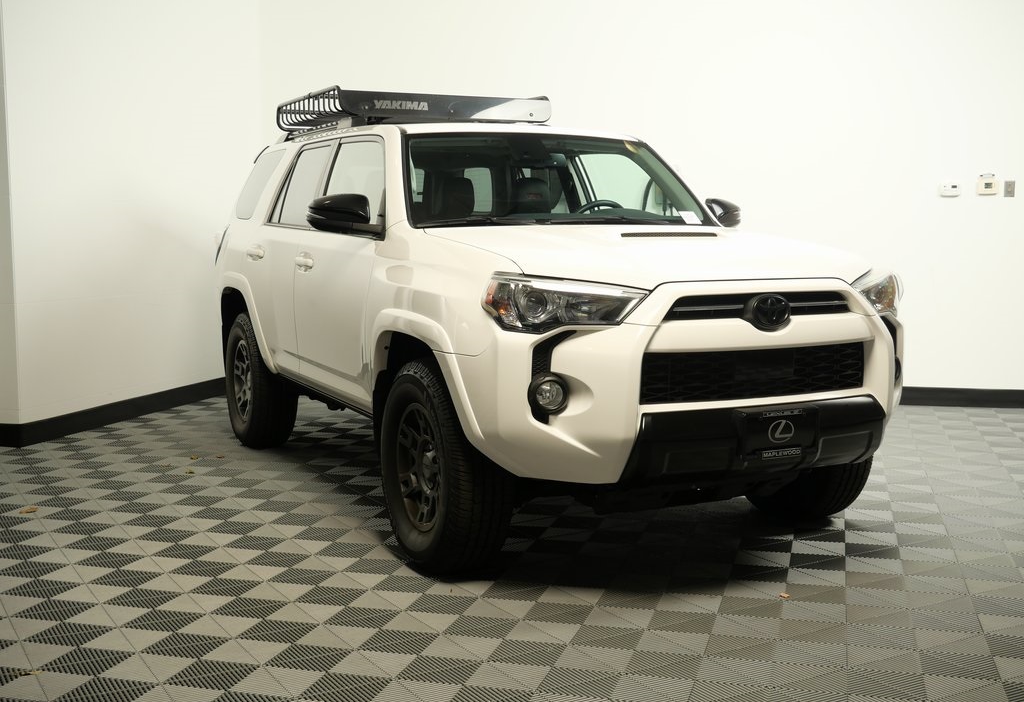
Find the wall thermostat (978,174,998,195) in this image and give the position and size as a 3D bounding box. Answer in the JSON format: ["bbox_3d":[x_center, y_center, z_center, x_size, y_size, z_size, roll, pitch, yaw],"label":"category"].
[{"bbox_3d":[3.329,-1.164,8.274,0.143,0.148,0.040,1,6,15],"label":"wall thermostat"}]

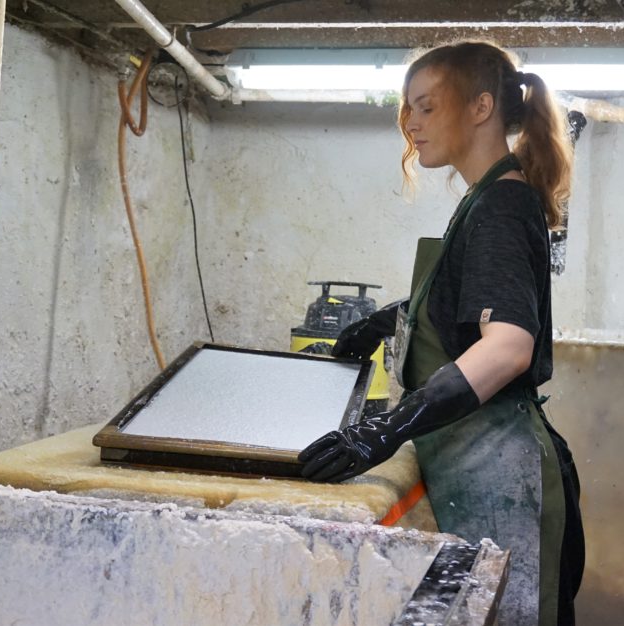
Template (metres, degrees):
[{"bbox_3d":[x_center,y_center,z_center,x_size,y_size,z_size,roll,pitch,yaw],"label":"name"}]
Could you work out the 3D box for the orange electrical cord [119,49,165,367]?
[{"bbox_3d":[-0.428,-0.250,3.150,0.090,0.820,0.200,2,2,11],"label":"orange electrical cord"}]

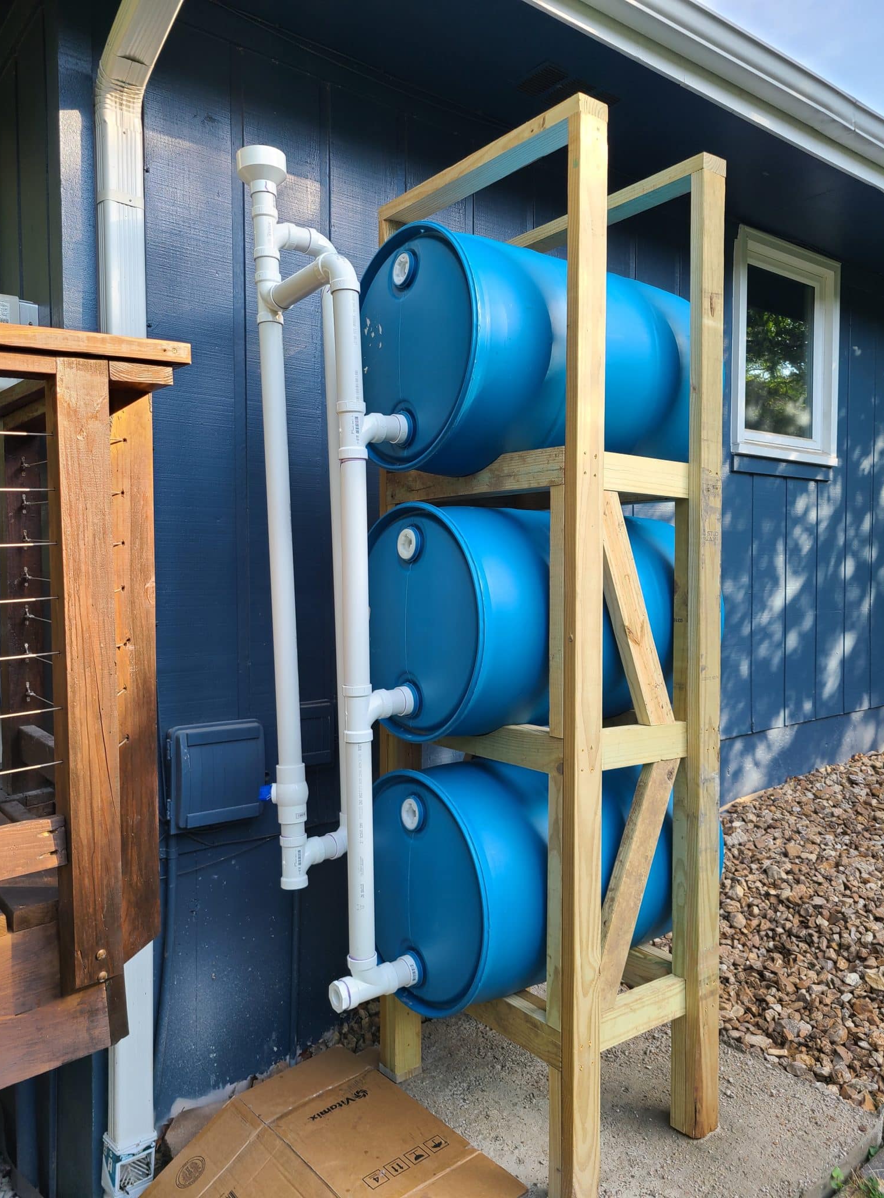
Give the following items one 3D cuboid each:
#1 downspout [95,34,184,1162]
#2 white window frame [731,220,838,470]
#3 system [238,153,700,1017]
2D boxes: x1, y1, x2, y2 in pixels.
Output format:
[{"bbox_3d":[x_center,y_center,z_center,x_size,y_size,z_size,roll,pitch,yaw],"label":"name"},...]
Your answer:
[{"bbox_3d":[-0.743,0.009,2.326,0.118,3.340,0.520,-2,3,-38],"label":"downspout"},{"bbox_3d":[1.764,-1.248,4.601,0.945,1.093,0.095,-1,2,-38],"label":"white window frame"},{"bbox_3d":[0.113,-0.081,2.392,1.100,2.150,0.740,-1,2,-38],"label":"system"}]

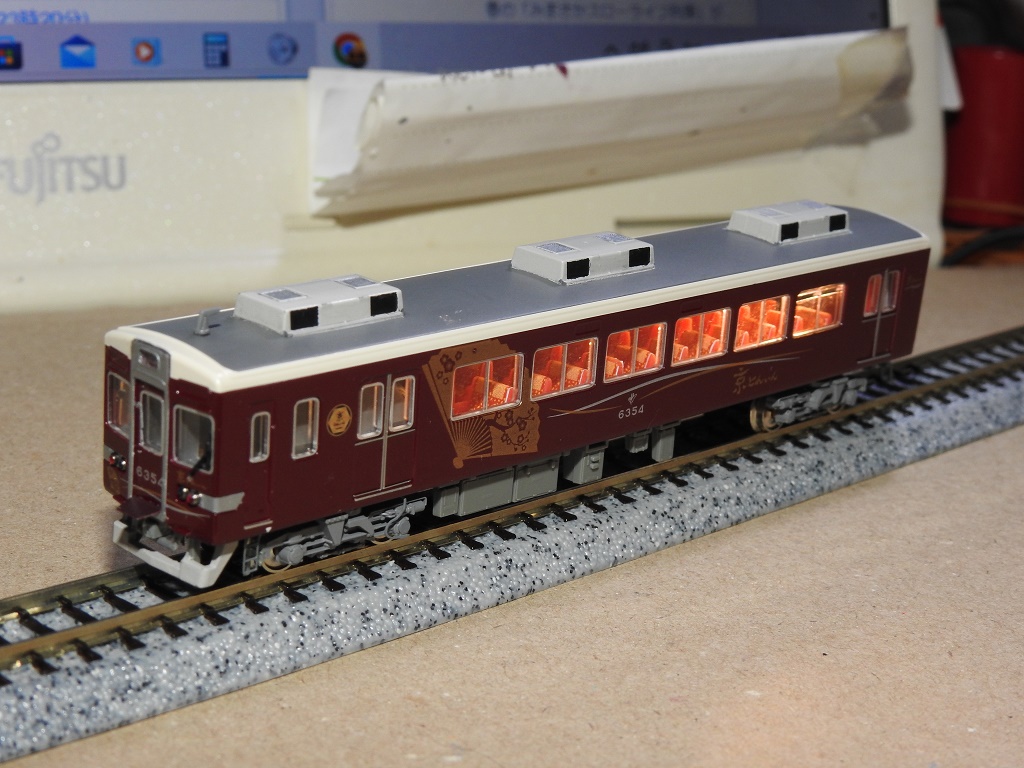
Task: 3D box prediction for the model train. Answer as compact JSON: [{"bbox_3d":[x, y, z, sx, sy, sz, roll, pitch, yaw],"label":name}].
[{"bbox_3d":[0.007,-0.003,0.251,0.019,0.029,0.125,19,23,42],"label":"model train"}]

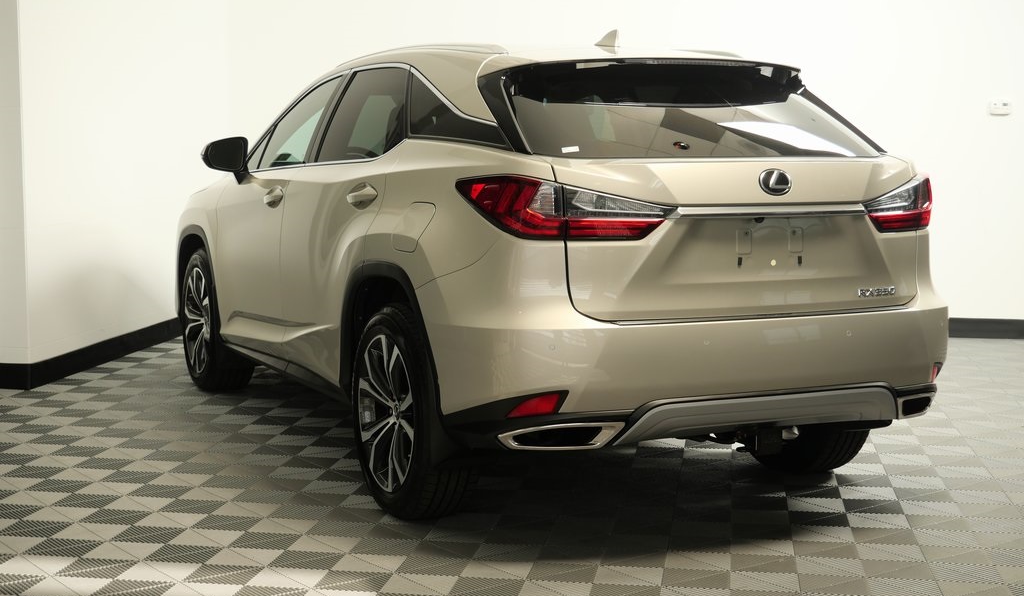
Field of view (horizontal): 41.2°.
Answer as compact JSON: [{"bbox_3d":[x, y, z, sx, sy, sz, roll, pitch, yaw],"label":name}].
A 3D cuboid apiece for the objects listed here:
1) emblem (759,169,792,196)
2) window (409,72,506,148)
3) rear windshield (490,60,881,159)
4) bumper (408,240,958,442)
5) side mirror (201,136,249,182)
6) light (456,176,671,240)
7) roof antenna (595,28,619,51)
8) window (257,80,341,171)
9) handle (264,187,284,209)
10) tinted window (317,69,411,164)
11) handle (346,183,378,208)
[{"bbox_3d":[0.817,-0.357,4.208,0.125,0.088,0.020,-3,-3,-26],"label":"emblem"},{"bbox_3d":[-0.191,-0.637,4.508,0.080,0.270,0.760,20,-4,-31],"label":"window"},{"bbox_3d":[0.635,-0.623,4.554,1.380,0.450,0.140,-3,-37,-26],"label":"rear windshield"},{"bbox_3d":[0.686,0.100,4.521,1.870,0.650,0.760,-3,7,-26],"label":"bumper"},{"bbox_3d":[-1.338,-0.635,6.285,0.215,0.215,0.180,-3,7,-26],"label":"side mirror"},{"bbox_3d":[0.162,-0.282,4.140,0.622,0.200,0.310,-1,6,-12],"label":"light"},{"bbox_3d":[0.356,-0.972,5.088,0.060,0.068,0.170,-3,7,-26],"label":"roof antenna"},{"bbox_3d":[-0.941,-0.767,5.995,0.080,0.420,0.750,20,-3,-27],"label":"window"},{"bbox_3d":[-1.022,-0.439,5.852,0.060,0.080,0.235,-3,7,-26],"label":"handle"},{"bbox_3d":[-0.544,-0.703,5.212,0.080,0.400,0.800,20,-3,-27],"label":"tinted window"},{"bbox_3d":[-0.528,-0.367,4.849,0.060,0.080,0.235,-3,7,-26],"label":"handle"}]

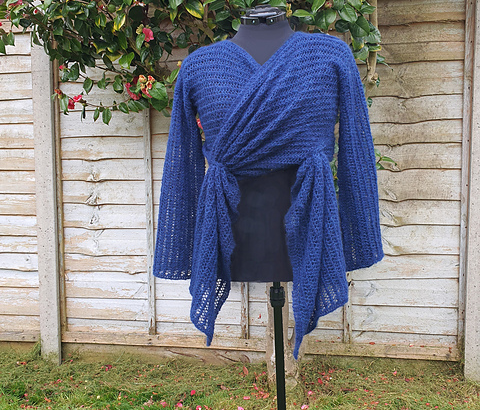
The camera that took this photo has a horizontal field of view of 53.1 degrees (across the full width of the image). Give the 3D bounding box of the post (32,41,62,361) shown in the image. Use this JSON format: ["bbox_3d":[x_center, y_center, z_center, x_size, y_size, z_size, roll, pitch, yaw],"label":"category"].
[{"bbox_3d":[-0.885,-0.033,2.271,0.098,1.554,0.100,1,4,11],"label":"post"}]

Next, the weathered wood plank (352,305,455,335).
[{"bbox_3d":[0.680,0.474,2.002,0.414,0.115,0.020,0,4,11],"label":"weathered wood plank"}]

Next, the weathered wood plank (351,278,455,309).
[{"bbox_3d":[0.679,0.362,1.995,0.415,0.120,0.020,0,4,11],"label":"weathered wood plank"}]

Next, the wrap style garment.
[{"bbox_3d":[0.070,-0.033,1.200,0.570,0.780,0.280,-2,4,6],"label":"wrap style garment"}]

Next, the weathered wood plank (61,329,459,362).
[{"bbox_3d":[0.021,0.618,2.130,1.767,0.055,0.030,0,4,11],"label":"weathered wood plank"}]

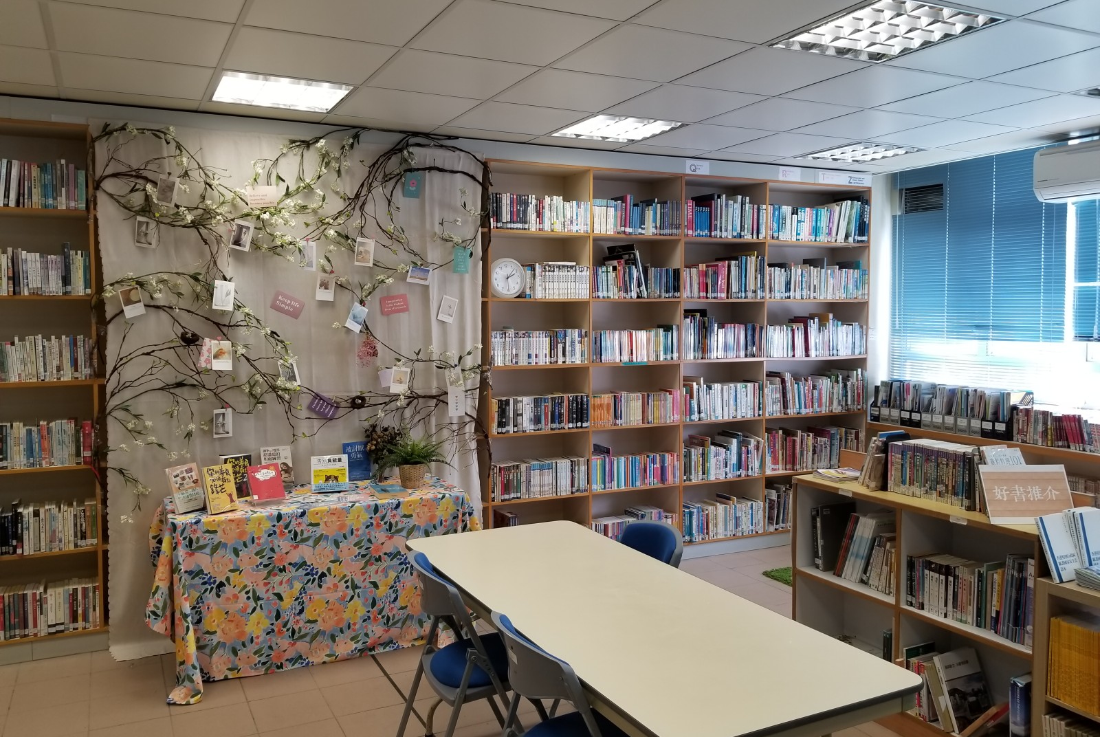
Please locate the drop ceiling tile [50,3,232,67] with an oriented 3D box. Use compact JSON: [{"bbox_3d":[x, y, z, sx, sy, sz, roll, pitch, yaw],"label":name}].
[{"bbox_3d":[-1.496,-1.209,3.031,0.600,0.016,0.600,-3,5,-27],"label":"drop ceiling tile"}]

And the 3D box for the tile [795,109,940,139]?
[{"bbox_3d":[1.741,-1.339,4.561,0.590,0.018,0.590,-2,4,-24],"label":"tile"}]

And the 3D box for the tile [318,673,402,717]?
[{"bbox_3d":[-0.821,1.438,3.636,0.303,0.010,0.303,-3,5,-26],"label":"tile"}]

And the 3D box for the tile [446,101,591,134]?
[{"bbox_3d":[-0.155,-1.315,4.330,0.590,0.018,0.590,-2,4,-24],"label":"tile"}]

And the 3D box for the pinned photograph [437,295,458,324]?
[{"bbox_3d":[-0.589,-0.341,4.776,0.092,0.143,0.005,15,-3,-26],"label":"pinned photograph"}]

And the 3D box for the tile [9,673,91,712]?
[{"bbox_3d":[-2.187,1.426,3.628,0.300,0.010,0.300,-3,5,-27],"label":"tile"}]

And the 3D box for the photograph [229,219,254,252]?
[{"bbox_3d":[-1.589,-0.685,4.266,0.093,0.148,0.005,13,-2,-26],"label":"photograph"}]

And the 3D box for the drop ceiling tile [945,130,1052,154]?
[{"bbox_3d":[2.753,-1.377,5.003,0.470,0.015,0.600,-2,5,-26],"label":"drop ceiling tile"}]

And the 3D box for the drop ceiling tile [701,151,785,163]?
[{"bbox_3d":[1.276,-1.407,5.472,0.590,0.018,0.210,-2,4,-24],"label":"drop ceiling tile"}]

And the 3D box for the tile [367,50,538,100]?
[{"bbox_3d":[-0.415,-1.250,3.516,0.595,0.016,0.595,-3,5,-26],"label":"tile"}]

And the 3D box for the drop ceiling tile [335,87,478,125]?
[{"bbox_3d":[-0.695,-1.293,4.072,0.590,0.018,0.590,-2,4,-24],"label":"drop ceiling tile"}]

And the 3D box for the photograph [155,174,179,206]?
[{"bbox_3d":[-1.885,-0.874,4.075,0.085,0.138,0.004,10,0,-27],"label":"photograph"}]

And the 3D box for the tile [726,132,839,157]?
[{"bbox_3d":[1.479,-1.386,5.109,0.595,0.016,0.595,-3,5,-26],"label":"tile"}]

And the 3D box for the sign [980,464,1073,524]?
[{"bbox_3d":[1.703,0.449,2.947,0.297,0.210,0.015,0,-23,3],"label":"sign"}]

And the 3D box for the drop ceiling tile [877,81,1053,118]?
[{"bbox_3d":[2.008,-1.303,4.021,0.595,0.016,0.595,-3,5,-26],"label":"drop ceiling tile"}]

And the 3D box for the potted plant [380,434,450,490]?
[{"bbox_3d":[-0.741,0.502,4.514,0.370,0.280,0.350,0,5,0],"label":"potted plant"}]

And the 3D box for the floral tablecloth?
[{"bbox_3d":[-1.180,1.050,4.246,1.580,0.765,0.620,-2,5,-26],"label":"floral tablecloth"}]

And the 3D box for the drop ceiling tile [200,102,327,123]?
[{"bbox_3d":[-1.455,-1.313,4.214,0.600,0.015,0.250,-2,5,-26],"label":"drop ceiling tile"}]

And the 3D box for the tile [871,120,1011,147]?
[{"bbox_3d":[2.280,-1.367,4.817,0.595,0.016,0.595,-3,5,-26],"label":"tile"}]

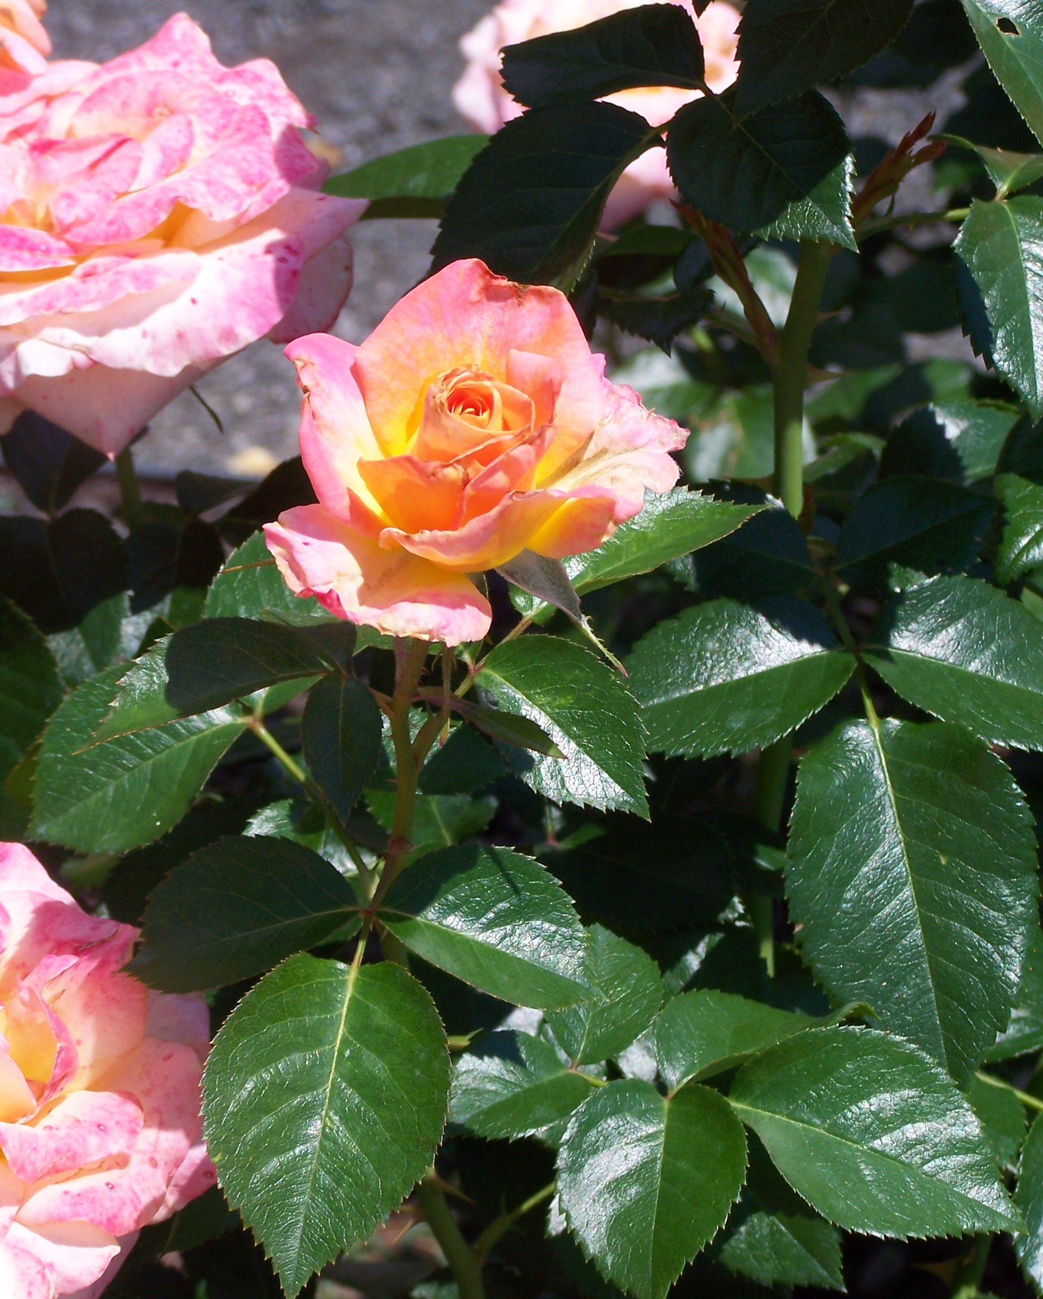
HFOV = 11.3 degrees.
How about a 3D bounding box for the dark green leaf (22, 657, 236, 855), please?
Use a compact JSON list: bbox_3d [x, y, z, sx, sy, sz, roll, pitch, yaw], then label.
[{"bbox_3d":[-0.088,0.023,1.173,0.055,0.011,0.044,-28,63,0],"label":"dark green leaf"}]

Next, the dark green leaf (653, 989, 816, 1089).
[{"bbox_3d":[0.044,0.075,1.050,0.041,0.010,0.024,-25,57,-26],"label":"dark green leaf"}]

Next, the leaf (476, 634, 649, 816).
[{"bbox_3d":[0.009,0.015,1.080,0.028,0.012,0.051,-40,63,-21],"label":"leaf"}]

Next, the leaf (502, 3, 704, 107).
[{"bbox_3d":[0.017,-0.122,1.080,0.043,0.012,0.031,0,41,9],"label":"leaf"}]

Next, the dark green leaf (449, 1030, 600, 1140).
[{"bbox_3d":[-0.005,0.103,1.221,0.036,0.009,0.025,-19,59,-5],"label":"dark green leaf"}]

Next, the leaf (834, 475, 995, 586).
[{"bbox_3d":[0.083,-0.025,1.110,0.040,0.009,0.026,-23,61,-18],"label":"leaf"}]

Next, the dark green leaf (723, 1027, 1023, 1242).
[{"bbox_3d":[0.071,0.097,1.060,0.066,0.013,0.040,25,63,14],"label":"dark green leaf"}]

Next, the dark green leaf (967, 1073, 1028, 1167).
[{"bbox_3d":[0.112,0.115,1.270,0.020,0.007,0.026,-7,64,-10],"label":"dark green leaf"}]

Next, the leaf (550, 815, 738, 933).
[{"bbox_3d":[0.026,0.046,1.090,0.043,0.010,0.031,22,55,12],"label":"leaf"}]

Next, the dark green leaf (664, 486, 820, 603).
[{"bbox_3d":[0.048,-0.023,1.150,0.035,0.010,0.028,6,57,4],"label":"dark green leaf"}]

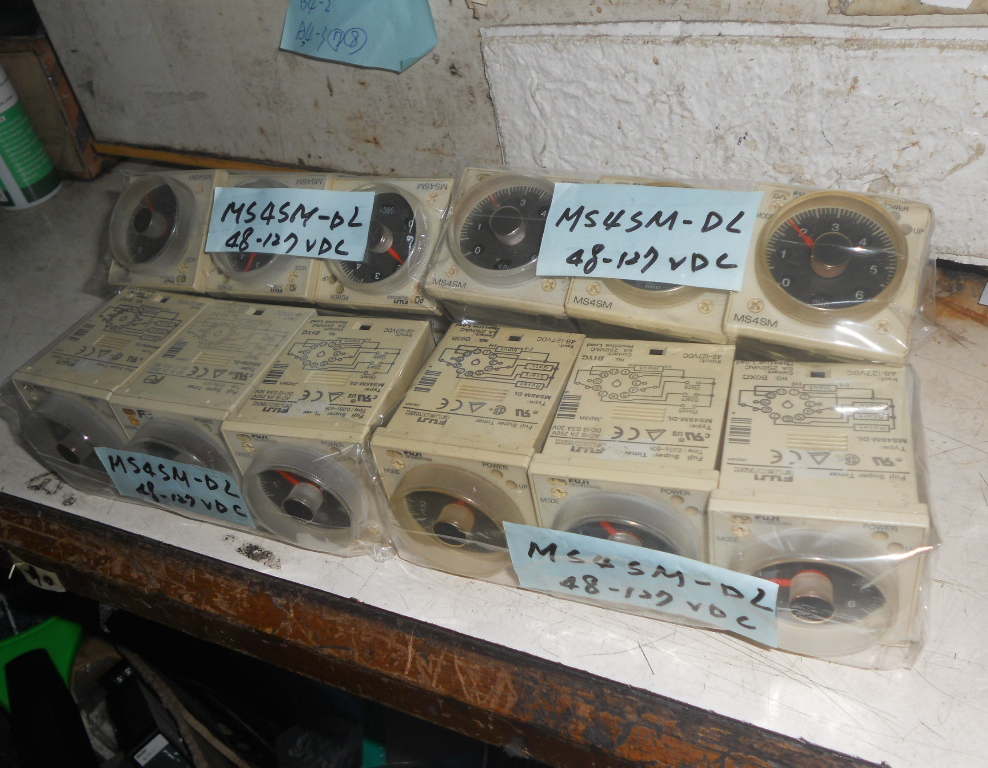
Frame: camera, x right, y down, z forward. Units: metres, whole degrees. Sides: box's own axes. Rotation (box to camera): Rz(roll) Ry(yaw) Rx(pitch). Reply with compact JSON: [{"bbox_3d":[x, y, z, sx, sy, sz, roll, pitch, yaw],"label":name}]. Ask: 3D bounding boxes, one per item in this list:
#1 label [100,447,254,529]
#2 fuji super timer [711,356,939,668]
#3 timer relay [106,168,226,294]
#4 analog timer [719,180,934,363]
[{"bbox_3d":[-0.105,0.034,0.310,0.060,0.027,0.003,8,41,24],"label":"label"},{"bbox_3d":[0.086,0.033,0.253,0.048,0.048,0.068,2,42,19],"label":"fuji super timer"},{"bbox_3d":[-0.119,-0.057,0.400,0.048,0.074,0.048,5,82,28],"label":"timer relay"},{"bbox_3d":[0.098,-0.021,0.287,0.048,0.074,0.048,11,68,16],"label":"analog timer"}]

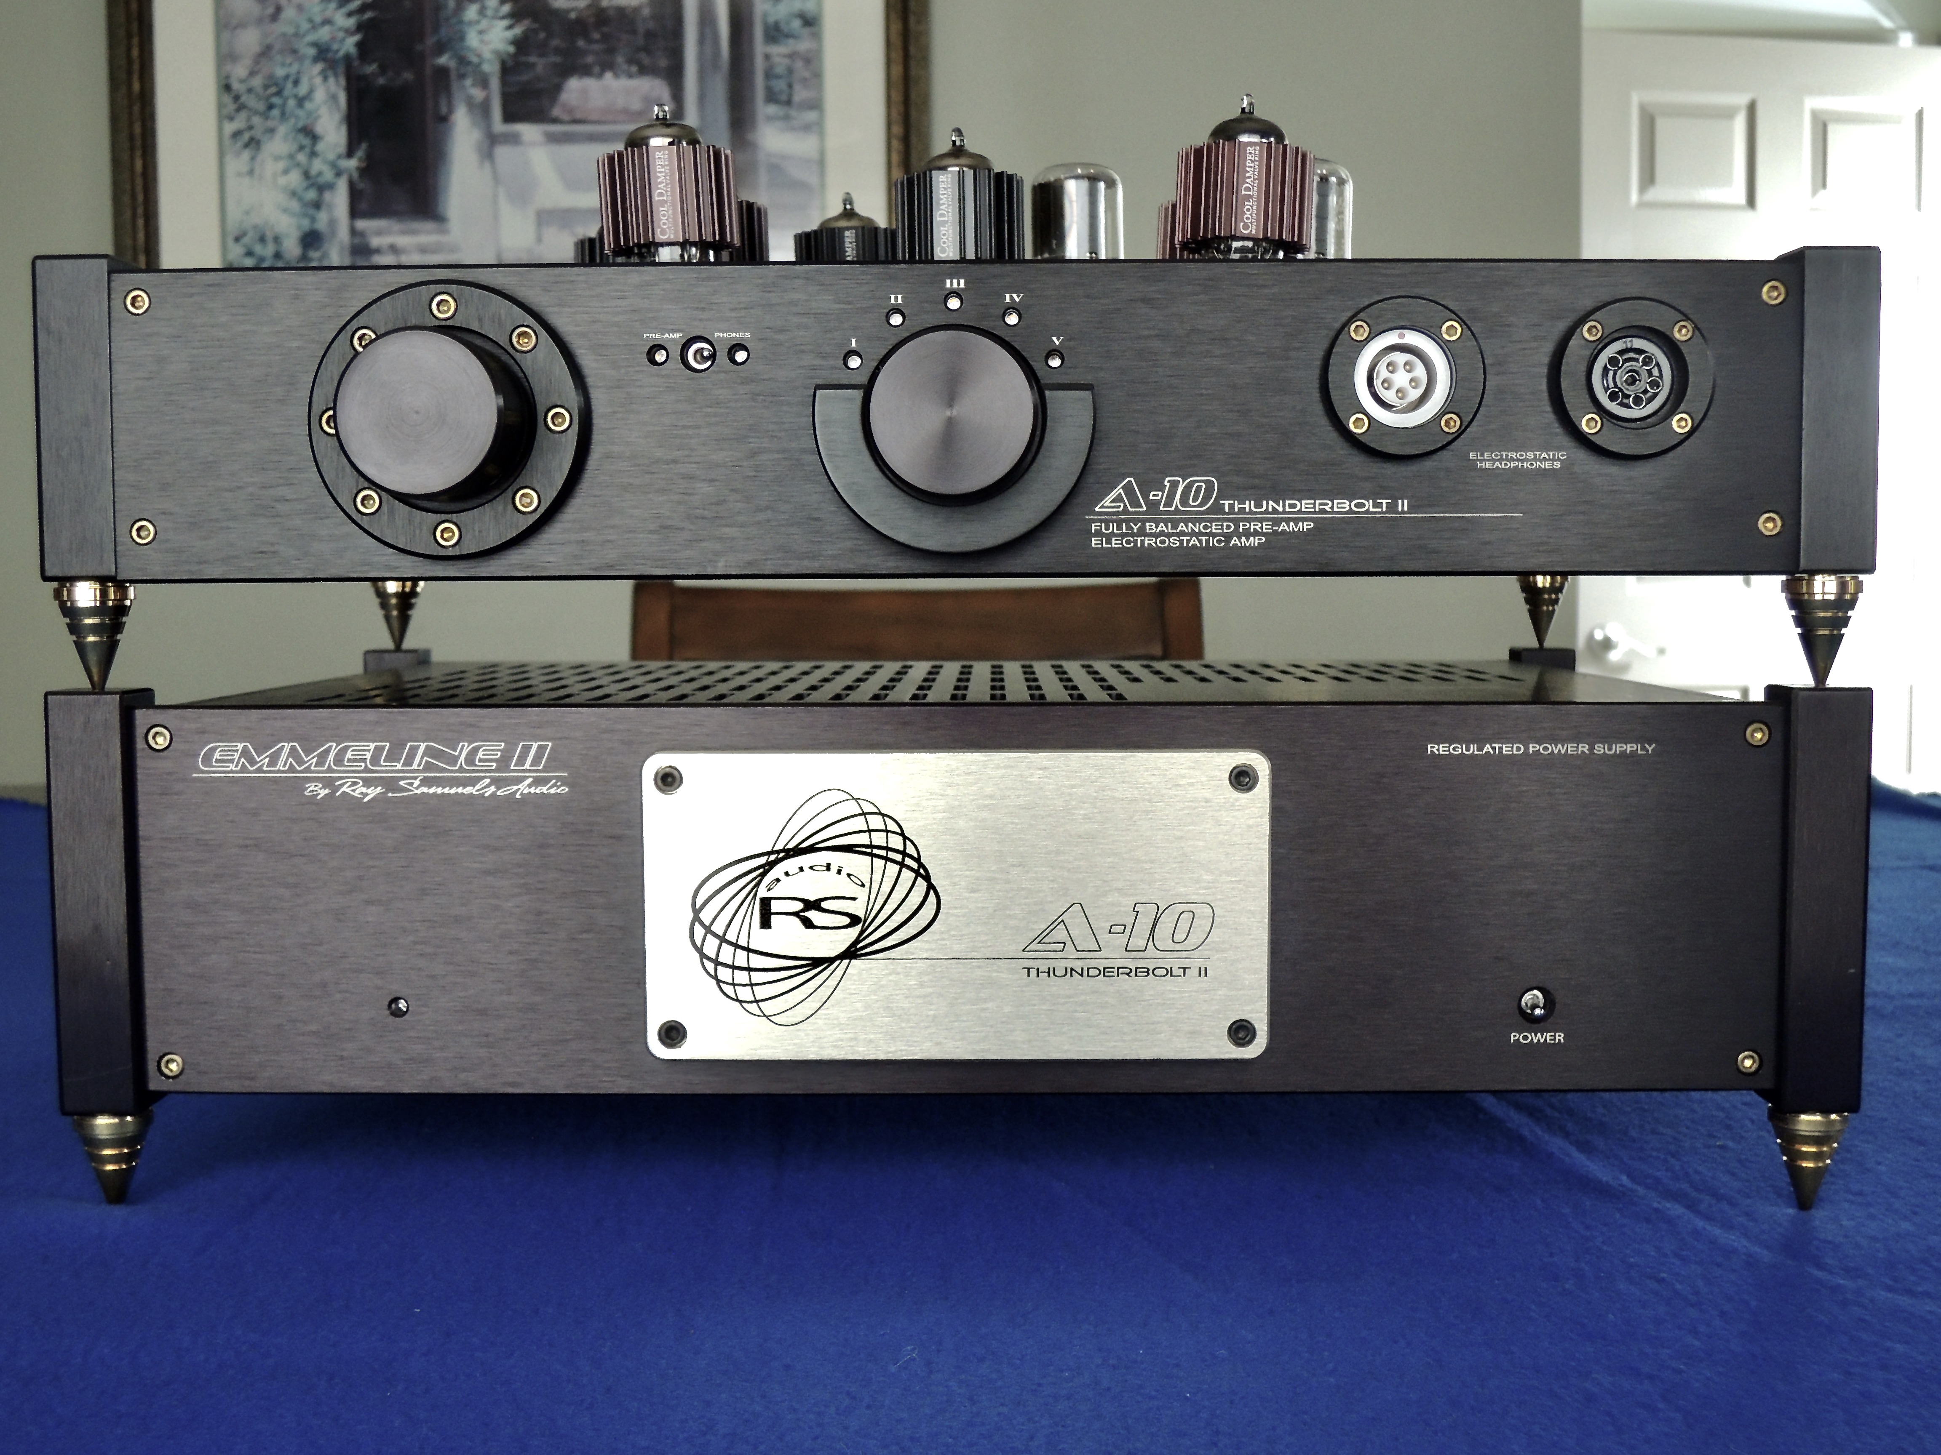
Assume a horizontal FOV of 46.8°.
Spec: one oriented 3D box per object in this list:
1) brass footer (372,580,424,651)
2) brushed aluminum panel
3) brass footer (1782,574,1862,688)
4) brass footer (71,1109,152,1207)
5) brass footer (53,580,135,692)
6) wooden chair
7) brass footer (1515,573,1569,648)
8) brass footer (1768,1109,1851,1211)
[{"bbox_3d":[-0.215,-0.043,0.845,0.021,0.028,0.021,0,4,1],"label":"brass footer"},{"bbox_3d":[-0.004,0.044,0.560,0.156,0.077,0.006,0,4,1],"label":"brushed aluminum panel"},{"bbox_3d":[0.211,-0.024,0.557,0.021,0.028,0.021,0,4,1],"label":"brass footer"},{"bbox_3d":[-0.218,0.110,0.571,0.021,0.028,0.021,0,4,1],"label":"brass footer"},{"bbox_3d":[-0.218,-0.023,0.561,0.021,0.028,0.021,0,4,1],"label":"brass footer"},{"bbox_3d":[-0.042,0.357,1.522,0.465,0.910,0.540,0,4,1],"label":"wooden chair"},{"bbox_3d":[0.214,-0.044,0.840,0.021,0.028,0.021,0,4,1],"label":"brass footer"},{"bbox_3d":[0.212,0.108,0.567,0.021,0.028,0.021,0,4,1],"label":"brass footer"}]

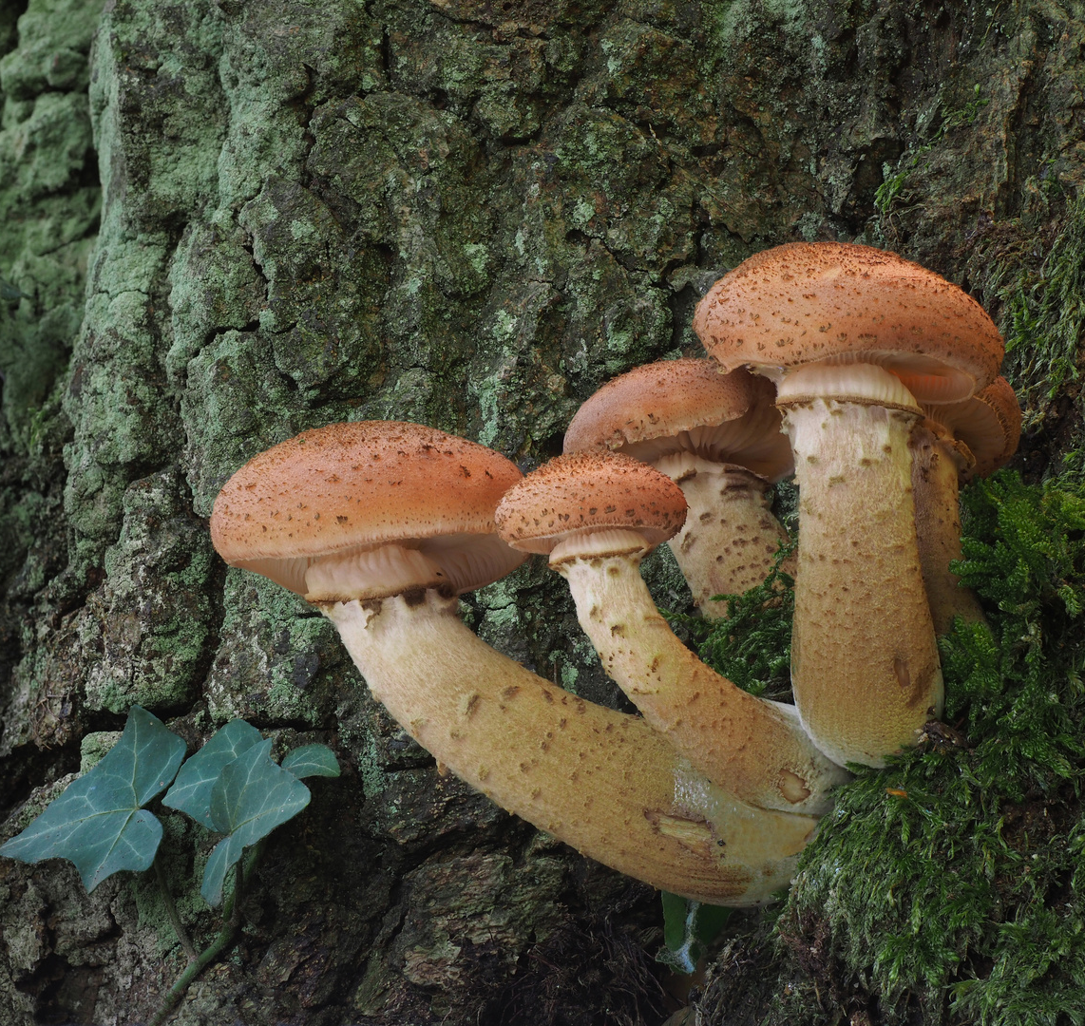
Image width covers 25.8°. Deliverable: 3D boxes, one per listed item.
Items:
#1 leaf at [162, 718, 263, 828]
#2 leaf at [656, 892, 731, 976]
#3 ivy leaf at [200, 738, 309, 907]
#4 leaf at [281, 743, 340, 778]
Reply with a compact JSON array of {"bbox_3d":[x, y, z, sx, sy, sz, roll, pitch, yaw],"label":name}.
[{"bbox_3d":[-0.065,0.053,0.469,0.025,0.024,0.007,-19,-38,20],"label":"leaf"},{"bbox_3d":[0.030,0.079,0.472,0.016,0.026,0.007,2,-20,4],"label":"leaf"},{"bbox_3d":[-0.056,0.059,0.458,0.026,0.032,0.009,-24,-41,20],"label":"ivy leaf"},{"bbox_3d":[-0.046,0.049,0.468,0.013,0.004,0.010,7,41,4],"label":"leaf"}]

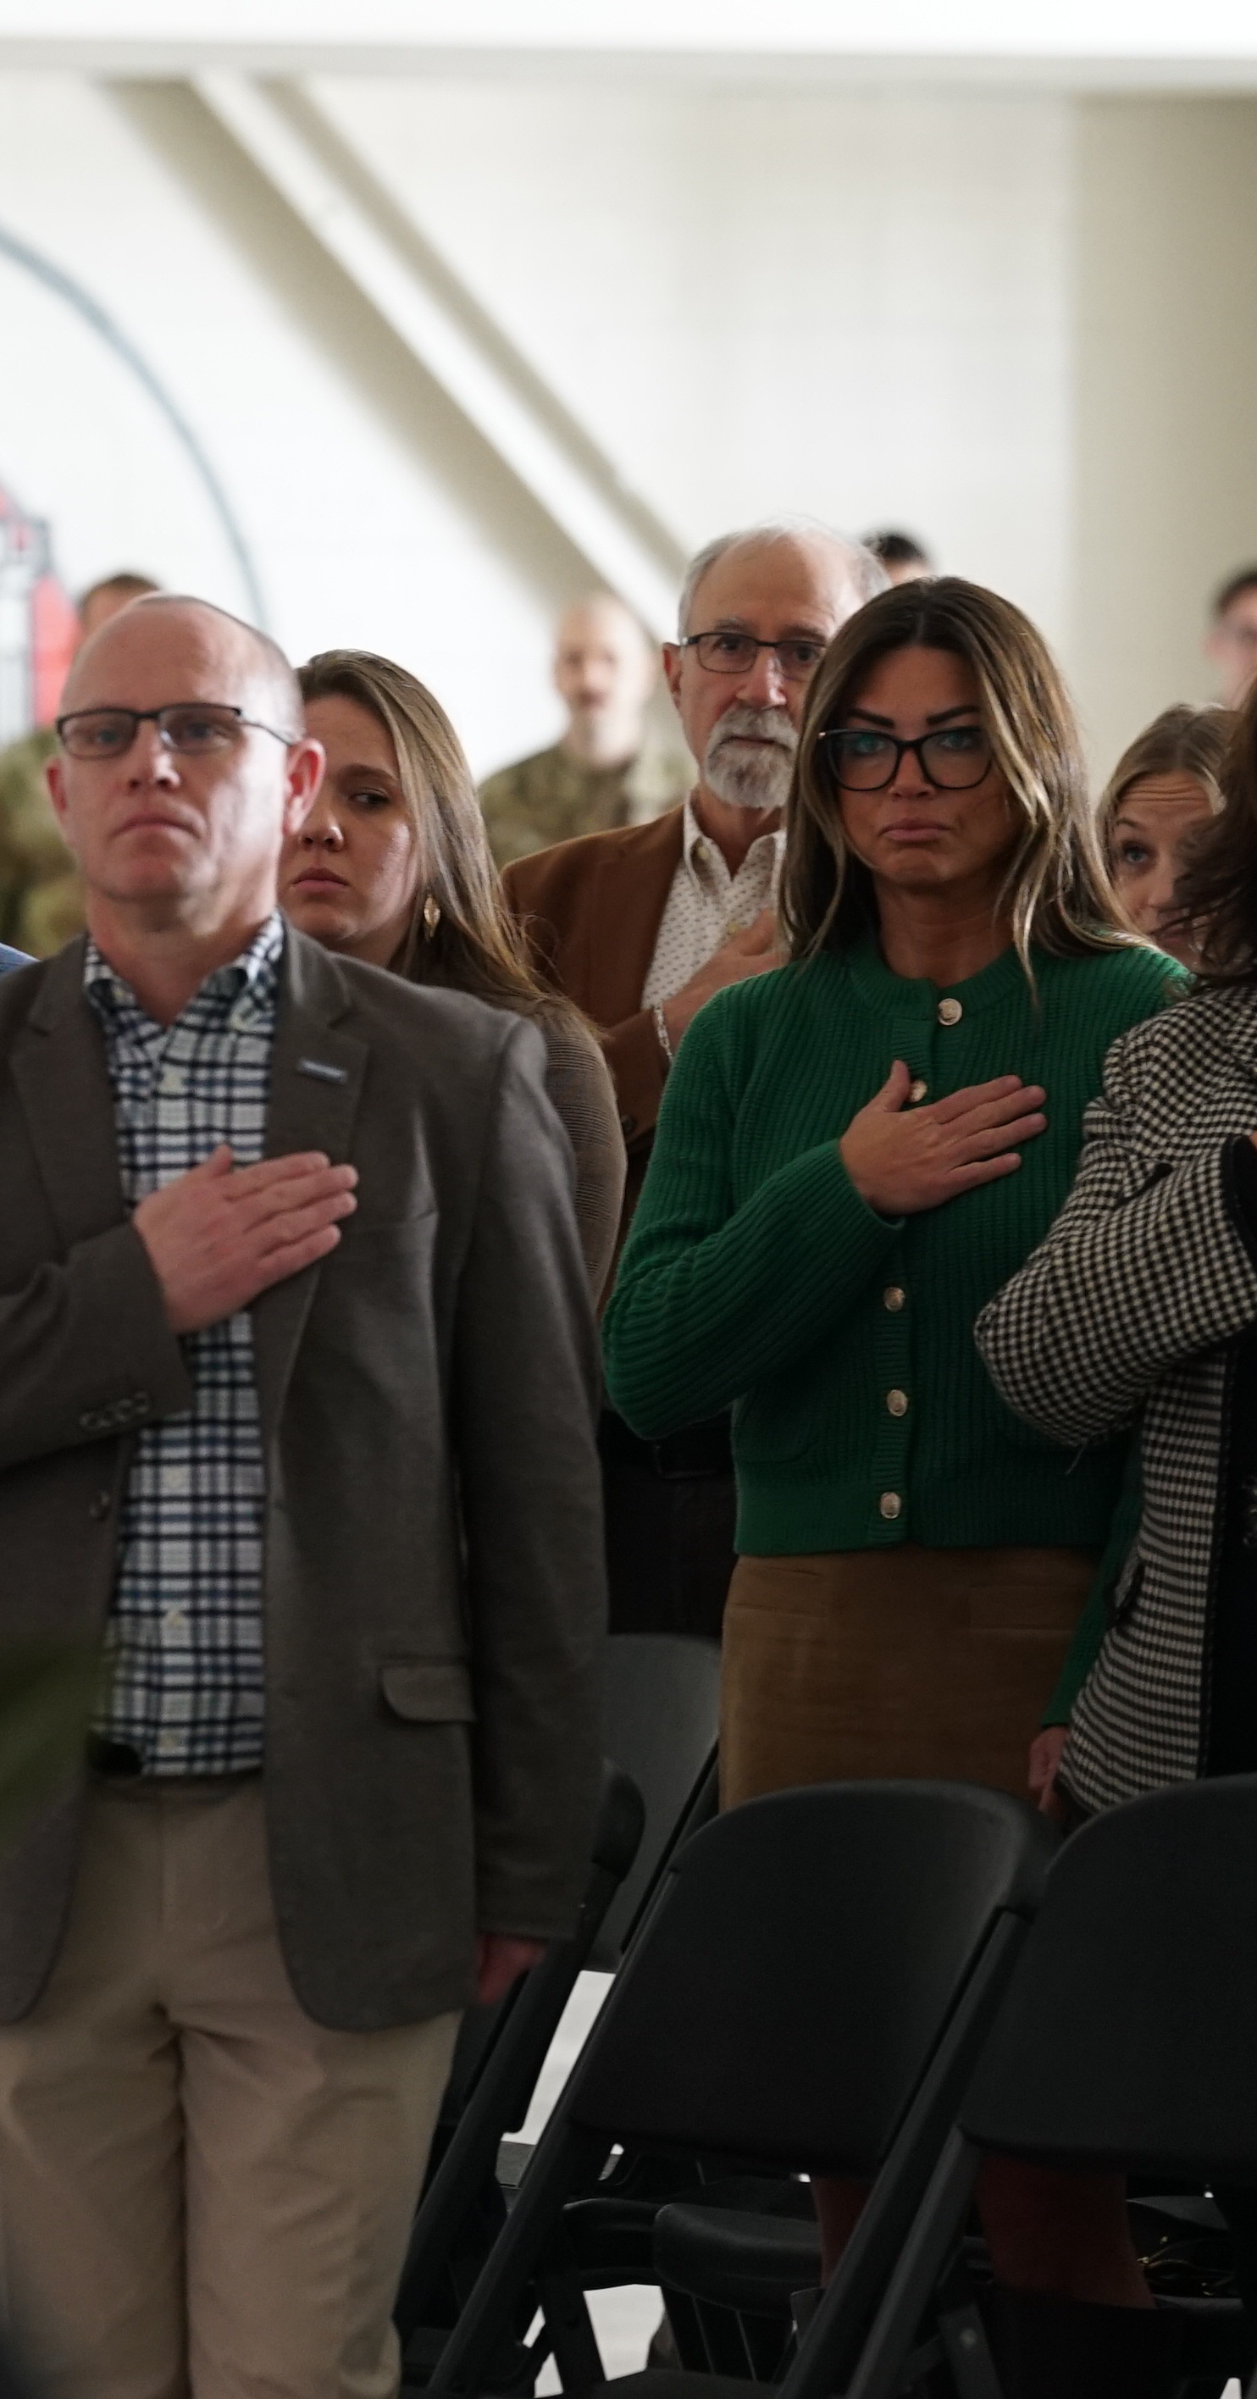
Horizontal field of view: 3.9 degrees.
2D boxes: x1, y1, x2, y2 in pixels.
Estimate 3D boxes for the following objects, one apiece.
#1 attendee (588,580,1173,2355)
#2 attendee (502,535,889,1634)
[{"bbox_3d":[0.206,0.375,14.000,0.480,1.684,0.340,1,2,14],"label":"attendee"},{"bbox_3d":[0.115,0.298,15.700,0.530,1.739,0.360,1,2,22],"label":"attendee"}]

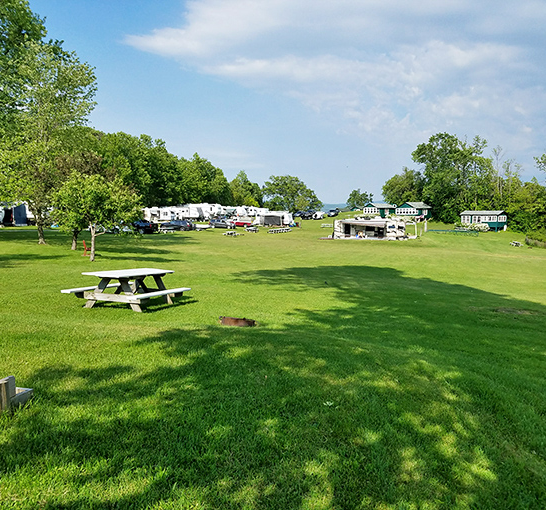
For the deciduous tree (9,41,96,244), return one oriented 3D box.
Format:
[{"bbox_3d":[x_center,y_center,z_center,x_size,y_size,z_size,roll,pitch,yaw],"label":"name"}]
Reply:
[{"bbox_3d":[-13.662,-6.877,31.500,5.600,12.400,5.600,0,6,0],"label":"deciduous tree"}]

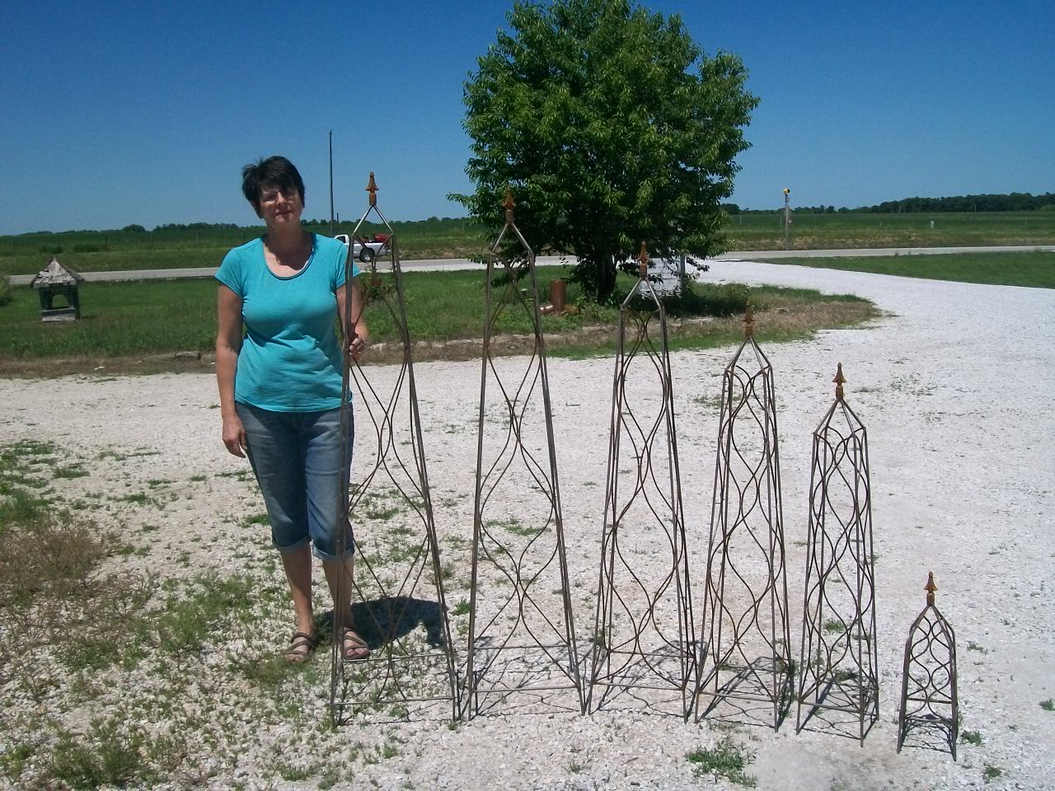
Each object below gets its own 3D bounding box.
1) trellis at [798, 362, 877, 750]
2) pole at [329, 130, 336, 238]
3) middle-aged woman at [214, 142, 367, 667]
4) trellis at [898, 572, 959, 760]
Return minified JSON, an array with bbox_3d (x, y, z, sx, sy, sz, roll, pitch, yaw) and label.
[{"bbox_3d":[0.854,0.421,2.997,0.192,1.027,0.192,3,10,29],"label":"trellis"},{"bbox_3d":[-12.921,-13.273,72.610,0.250,8.321,0.250,-1,9,-10],"label":"pole"},{"bbox_3d":[-0.756,0.067,3.525,0.500,1.650,0.440,-3,9,-12],"label":"middle-aged woman"},{"bbox_3d":[1.070,0.703,2.915,0.154,0.485,0.154,2,9,22],"label":"trellis"}]

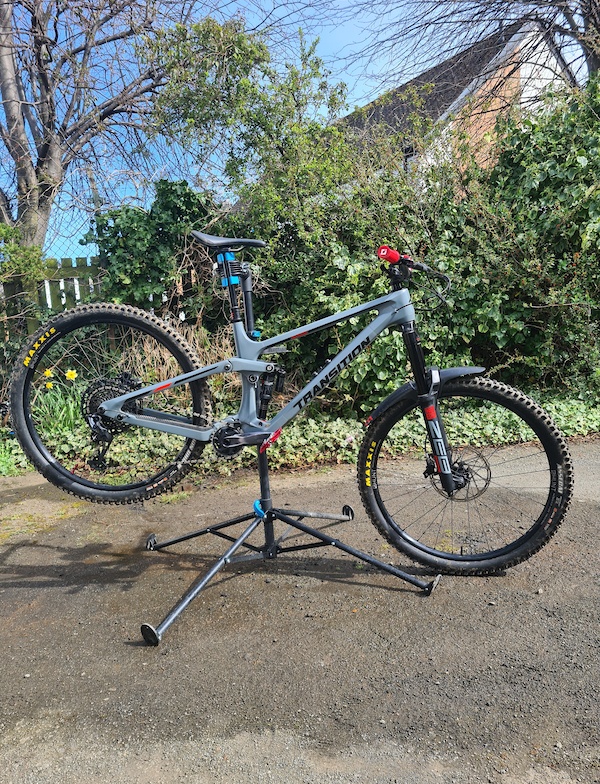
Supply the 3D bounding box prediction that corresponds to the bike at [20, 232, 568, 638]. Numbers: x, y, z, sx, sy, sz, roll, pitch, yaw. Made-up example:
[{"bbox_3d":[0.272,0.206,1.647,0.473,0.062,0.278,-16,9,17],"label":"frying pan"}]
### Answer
[{"bbox_3d":[-0.028,0.021,2.162,2.030,1.075,0.790,11,7,2],"label":"bike"}]

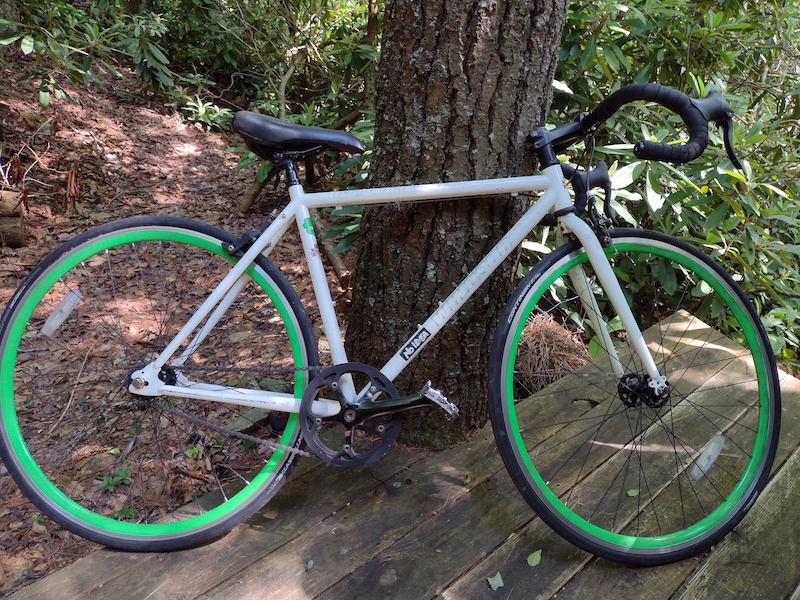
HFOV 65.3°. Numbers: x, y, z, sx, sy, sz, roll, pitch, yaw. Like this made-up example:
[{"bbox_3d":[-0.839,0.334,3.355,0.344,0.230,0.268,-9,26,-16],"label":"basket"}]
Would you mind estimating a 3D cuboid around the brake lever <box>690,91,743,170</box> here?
[{"bbox_3d":[0.595,-0.324,1.174,0.104,0.148,0.042,3,-9,-14],"label":"brake lever"}]

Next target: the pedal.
[{"bbox_3d":[0.072,0.184,1.135,0.077,0.030,0.090,38,-3,3],"label":"pedal"}]

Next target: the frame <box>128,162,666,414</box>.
[{"bbox_3d":[0.003,-0.024,1.281,1.053,0.533,0.146,1,-4,0],"label":"frame"}]

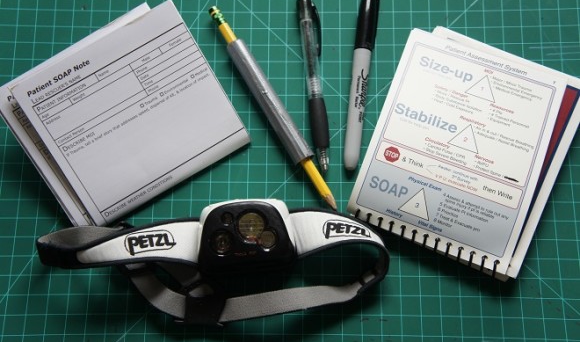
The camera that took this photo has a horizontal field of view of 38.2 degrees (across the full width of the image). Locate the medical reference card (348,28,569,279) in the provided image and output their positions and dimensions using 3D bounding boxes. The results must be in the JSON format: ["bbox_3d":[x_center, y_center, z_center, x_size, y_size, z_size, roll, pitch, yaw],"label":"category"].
[{"bbox_3d":[0.112,-0.015,0.558,0.109,0.015,0.140,19,75,7],"label":"medical reference card"}]

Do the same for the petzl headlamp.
[{"bbox_3d":[-0.046,0.058,0.526,0.217,0.046,0.076,0,82,1],"label":"petzl headlamp"}]

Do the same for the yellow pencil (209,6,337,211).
[{"bbox_3d":[-0.012,-0.045,0.572,0.013,0.012,0.169,-29,75,-7],"label":"yellow pencil"}]

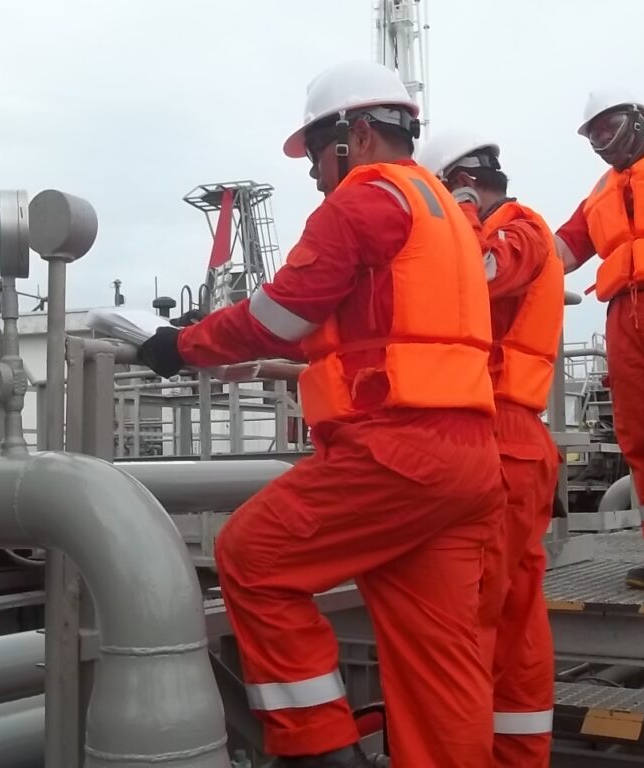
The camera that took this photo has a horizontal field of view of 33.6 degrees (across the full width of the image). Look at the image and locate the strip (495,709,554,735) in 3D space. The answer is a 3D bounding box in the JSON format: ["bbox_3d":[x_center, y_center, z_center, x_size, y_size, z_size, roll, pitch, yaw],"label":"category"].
[{"bbox_3d":[0.483,0.843,2.660,0.180,0.055,0.150,-2,-4,11],"label":"strip"}]

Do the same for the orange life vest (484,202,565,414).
[{"bbox_3d":[0.403,-0.188,2.580,0.320,0.520,0.410,-5,-5,20],"label":"orange life vest"}]

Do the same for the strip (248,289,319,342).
[{"bbox_3d":[-0.075,-0.132,2.020,0.120,0.052,0.120,38,7,21],"label":"strip"}]

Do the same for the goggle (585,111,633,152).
[{"bbox_3d":[0.931,-0.820,3.460,0.090,0.080,0.155,-18,5,-30],"label":"goggle"}]

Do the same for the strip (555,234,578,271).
[{"bbox_3d":[0.802,-0.435,3.550,0.055,0.135,0.120,-35,-25,-9],"label":"strip"}]

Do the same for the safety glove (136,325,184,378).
[{"bbox_3d":[-0.337,-0.066,2.220,0.105,0.110,0.095,-2,-4,17],"label":"safety glove"}]

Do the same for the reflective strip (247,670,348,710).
[{"bbox_3d":[-0.052,0.630,2.190,0.205,0.055,0.160,-10,-3,7],"label":"reflective strip"}]

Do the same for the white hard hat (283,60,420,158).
[{"bbox_3d":[0.063,-0.573,2.190,0.285,0.155,0.225,-14,-6,10],"label":"white hard hat"}]

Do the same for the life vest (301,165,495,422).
[{"bbox_3d":[0.152,-0.178,2.120,0.320,0.530,0.410,-7,-6,27],"label":"life vest"}]

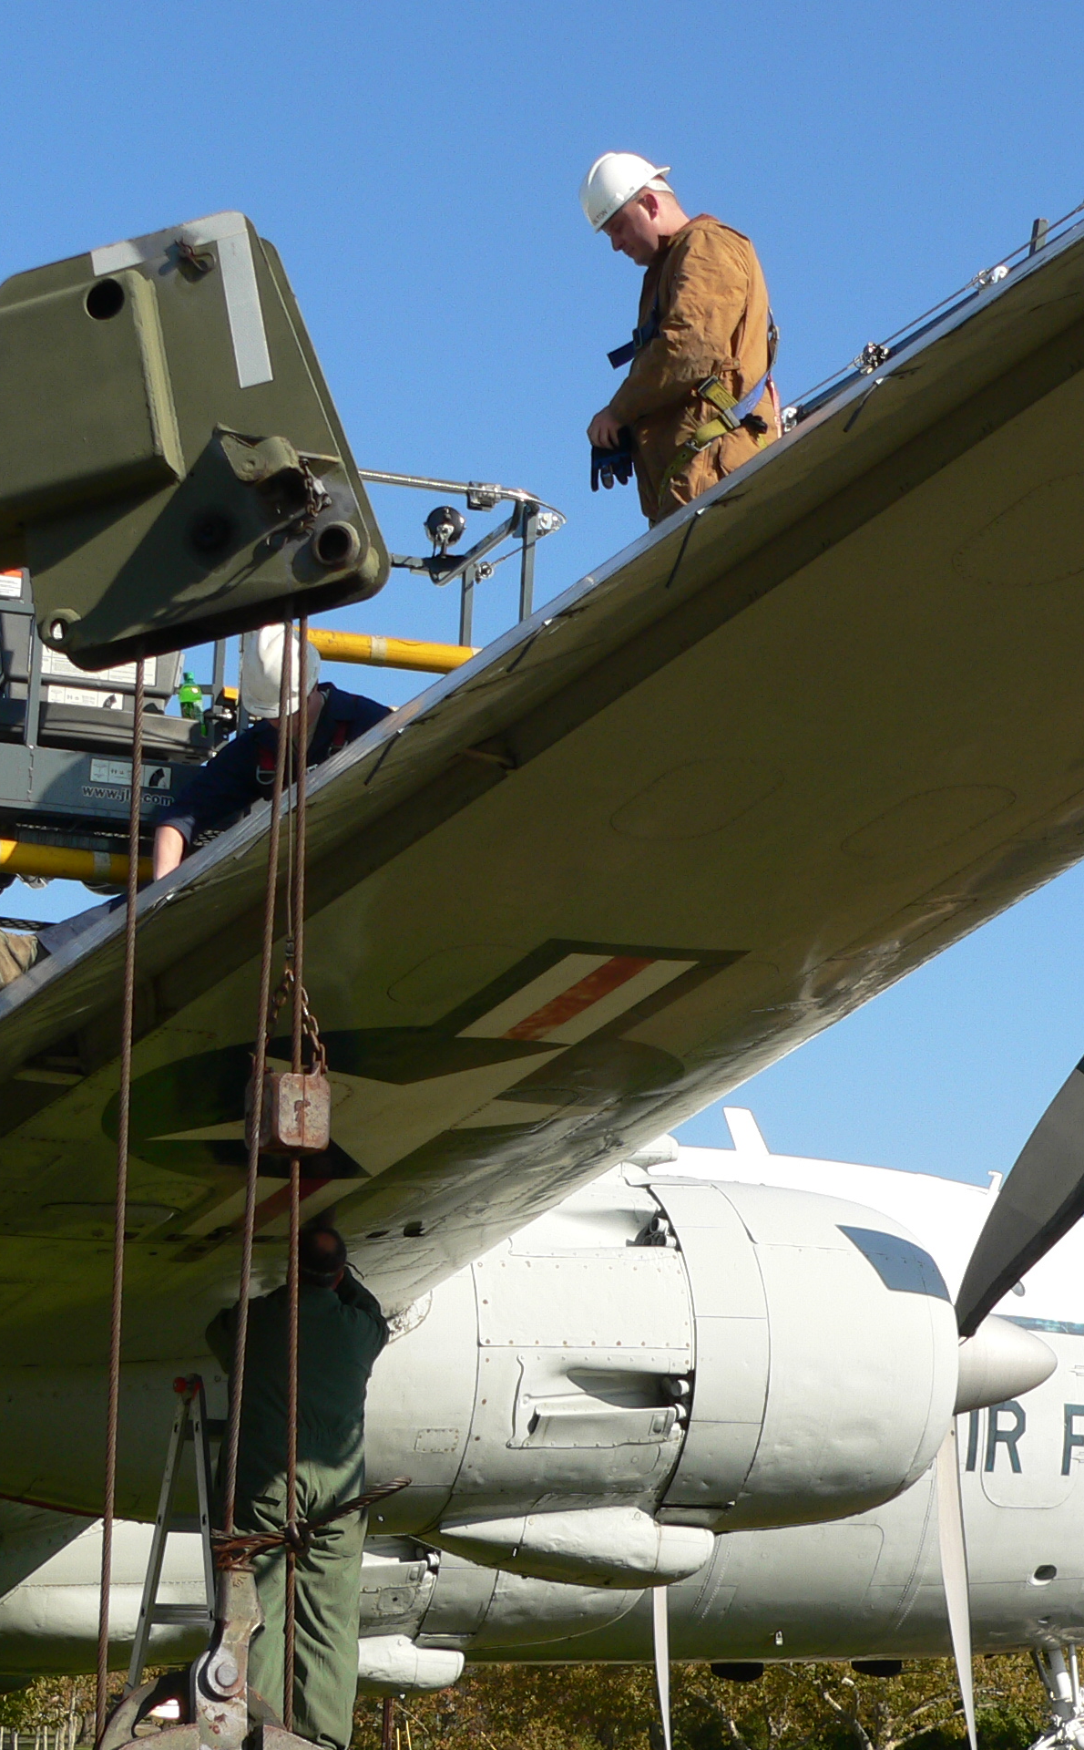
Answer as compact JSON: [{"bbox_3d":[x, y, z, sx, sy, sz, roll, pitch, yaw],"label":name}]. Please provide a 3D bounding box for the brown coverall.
[{"bbox_3d":[0.409,-1.057,9.308,0.480,1.480,0.560,-2,-13,6],"label":"brown coverall"}]

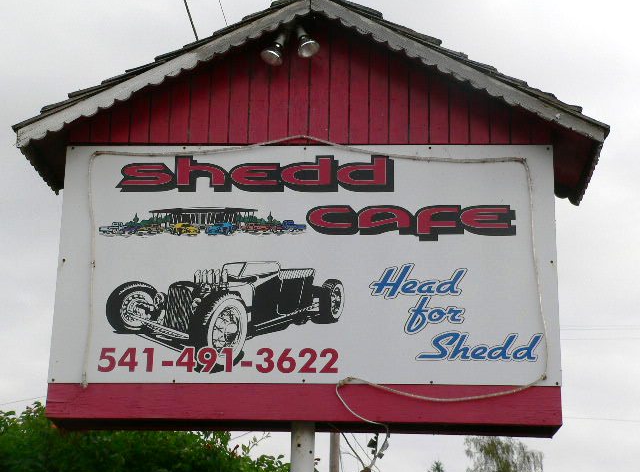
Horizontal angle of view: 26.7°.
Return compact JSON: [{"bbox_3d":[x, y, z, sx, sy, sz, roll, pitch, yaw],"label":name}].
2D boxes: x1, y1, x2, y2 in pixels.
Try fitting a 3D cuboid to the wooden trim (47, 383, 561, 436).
[{"bbox_3d":[-0.078,0.843,6.545,2.440,0.173,0.340,0,-18,3],"label":"wooden trim"}]

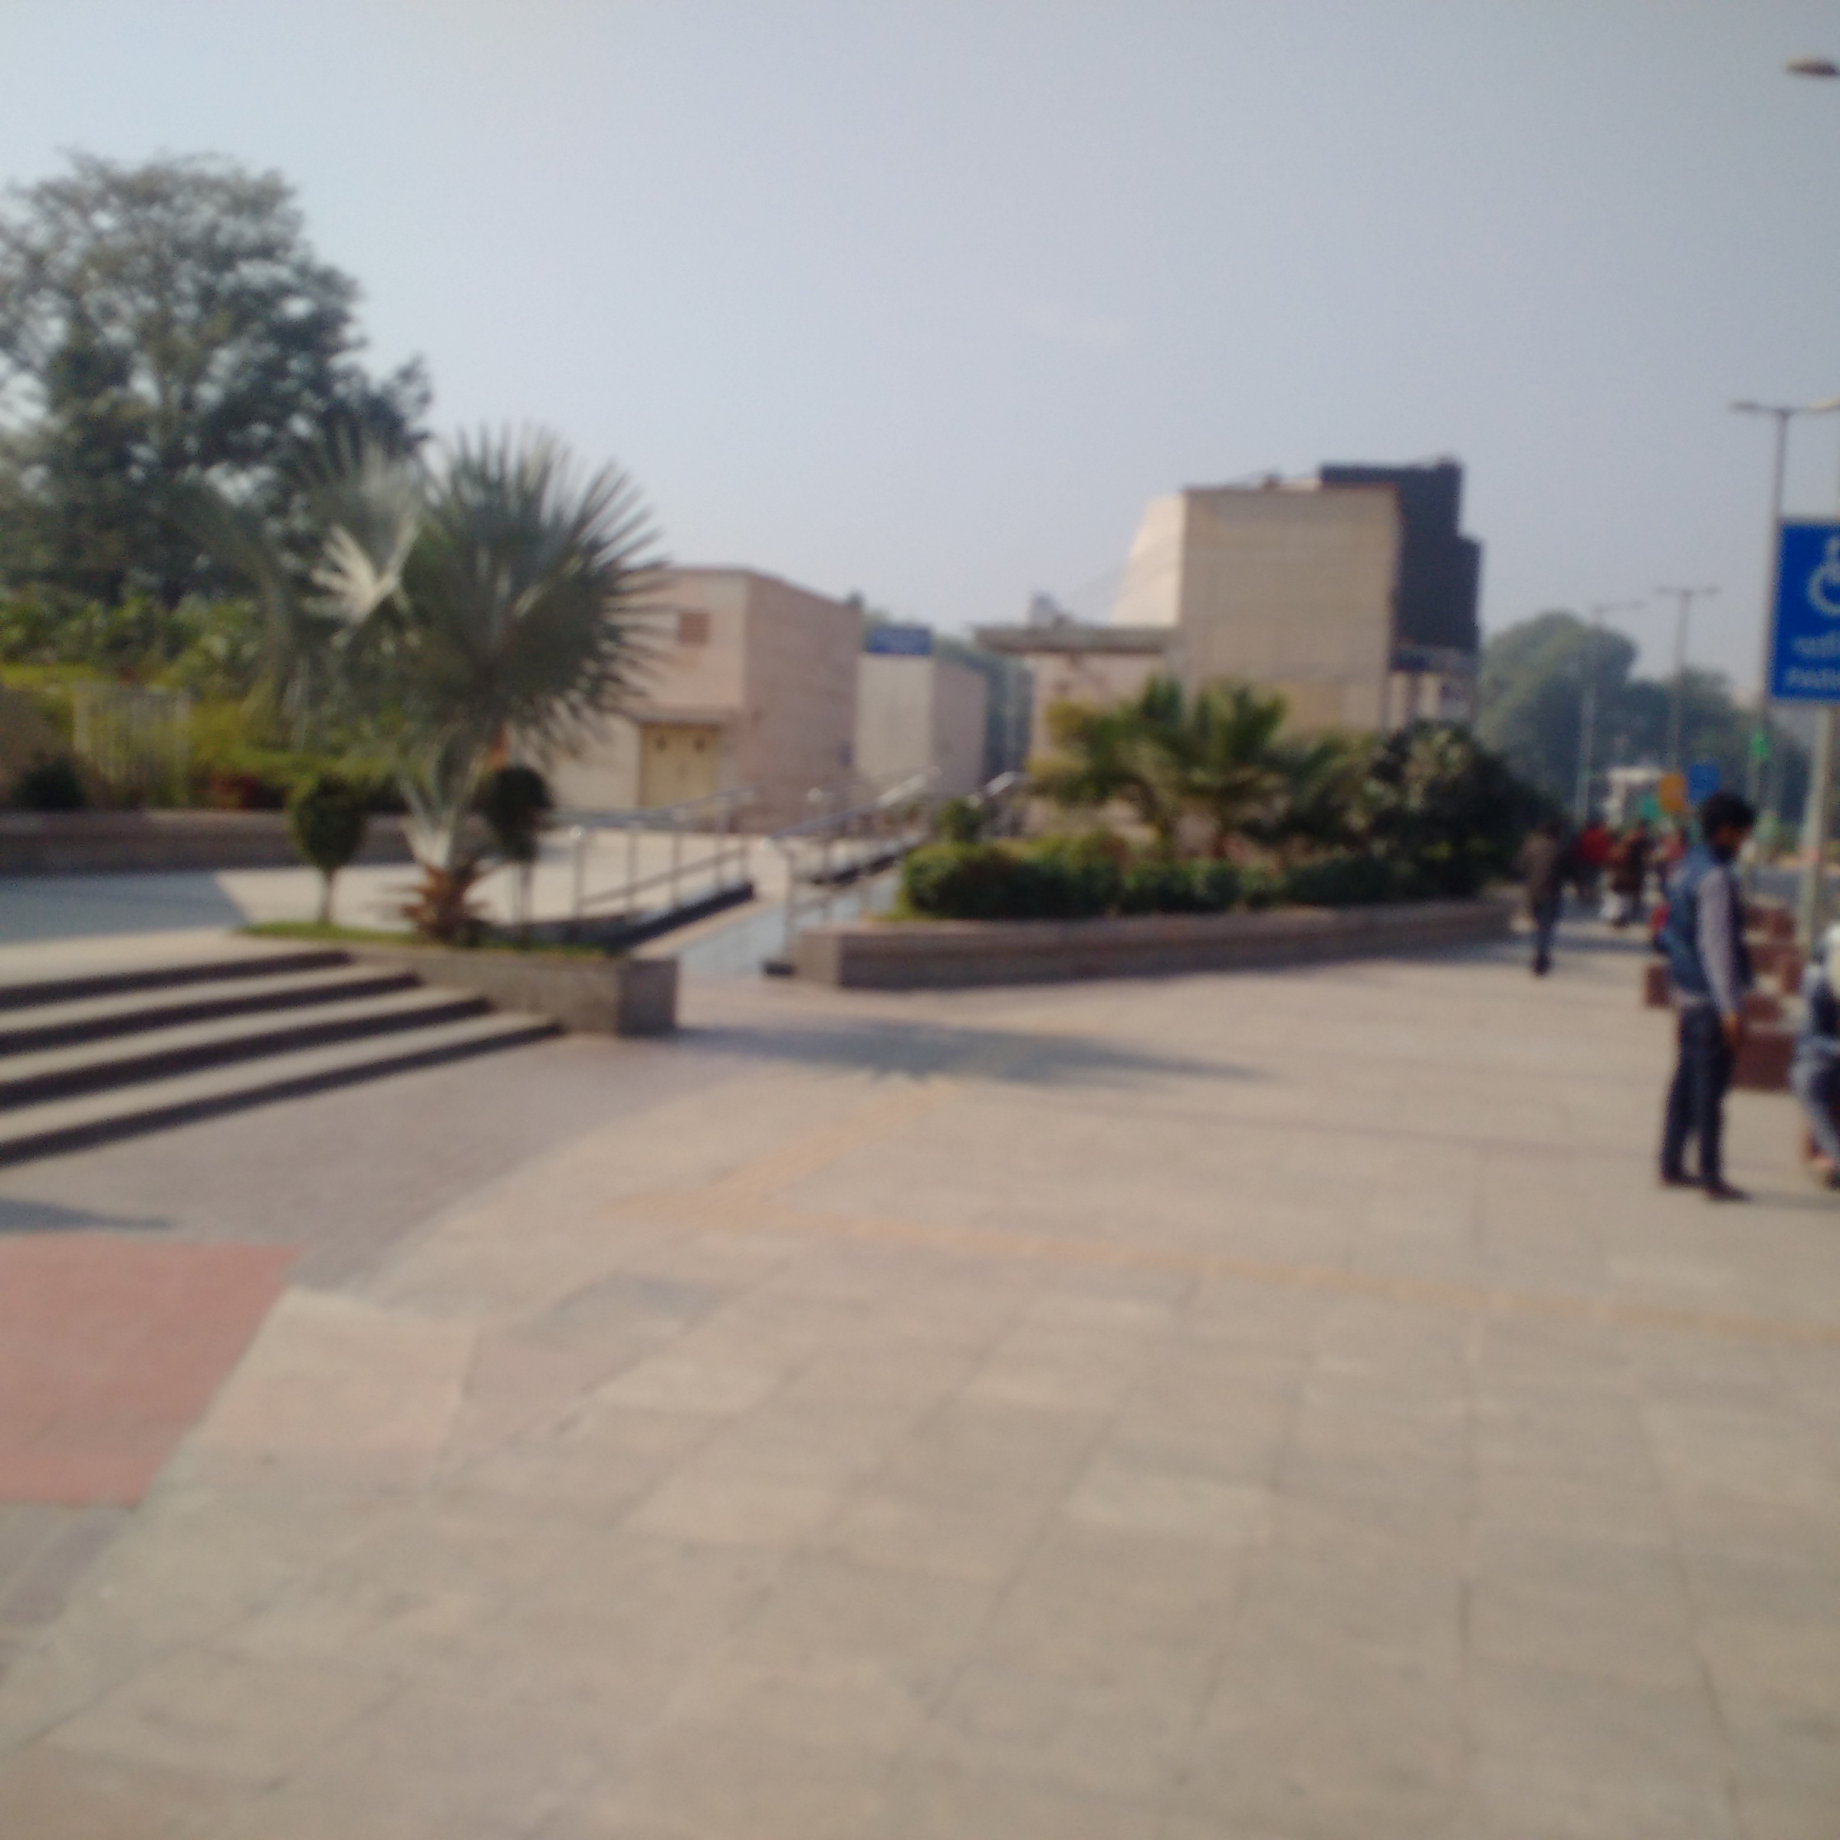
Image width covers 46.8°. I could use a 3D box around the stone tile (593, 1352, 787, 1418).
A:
[{"bbox_3d":[-0.586,1.204,5.476,0.410,0.030,0.440,4,4,15],"label":"stone tile"}]

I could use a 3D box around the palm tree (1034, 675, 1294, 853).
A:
[{"bbox_3d":[3.285,-1.692,28.500,3.200,3.000,3.200,1,3,0],"label":"palm tree"}]

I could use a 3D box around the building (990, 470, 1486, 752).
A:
[{"bbox_3d":[7.300,-5.013,46.500,9.300,7.900,10.500,2,3,17],"label":"building"}]

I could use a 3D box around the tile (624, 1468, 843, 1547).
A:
[{"bbox_3d":[-0.393,1.269,4.562,0.410,0.030,0.420,4,4,15],"label":"tile"}]

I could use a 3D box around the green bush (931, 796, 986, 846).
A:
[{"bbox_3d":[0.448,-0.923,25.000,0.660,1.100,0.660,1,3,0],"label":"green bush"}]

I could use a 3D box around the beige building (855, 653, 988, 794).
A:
[{"bbox_3d":[-0.452,-4.761,58.367,3.000,4.600,5.900,4,4,15],"label":"beige building"}]

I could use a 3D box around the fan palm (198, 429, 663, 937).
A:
[{"bbox_3d":[-3.085,-1.508,13.400,2.750,3.100,2.600,4,4,15],"label":"fan palm"}]

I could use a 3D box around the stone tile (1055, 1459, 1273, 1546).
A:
[{"bbox_3d":[0.556,1.304,4.736,0.420,0.030,0.450,4,4,15],"label":"stone tile"}]

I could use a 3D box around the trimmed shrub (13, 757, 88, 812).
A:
[{"bbox_3d":[-11.973,-1.877,29.200,1.000,0.850,1.000,1,3,-17],"label":"trimmed shrub"}]

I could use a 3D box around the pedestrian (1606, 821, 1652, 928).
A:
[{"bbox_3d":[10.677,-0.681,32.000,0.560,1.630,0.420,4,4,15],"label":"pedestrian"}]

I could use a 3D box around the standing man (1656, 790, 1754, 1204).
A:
[{"bbox_3d":[3.387,0.305,9.150,0.360,1.710,0.460,1,3,-3],"label":"standing man"}]

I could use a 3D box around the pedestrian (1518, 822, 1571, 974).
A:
[{"bbox_3d":[6.419,-0.229,21.900,0.540,1.660,0.400,4,4,15],"label":"pedestrian"}]

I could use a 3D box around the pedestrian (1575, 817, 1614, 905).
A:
[{"bbox_3d":[12.208,-0.920,38.500,0.500,1.680,0.360,2,3,18],"label":"pedestrian"}]

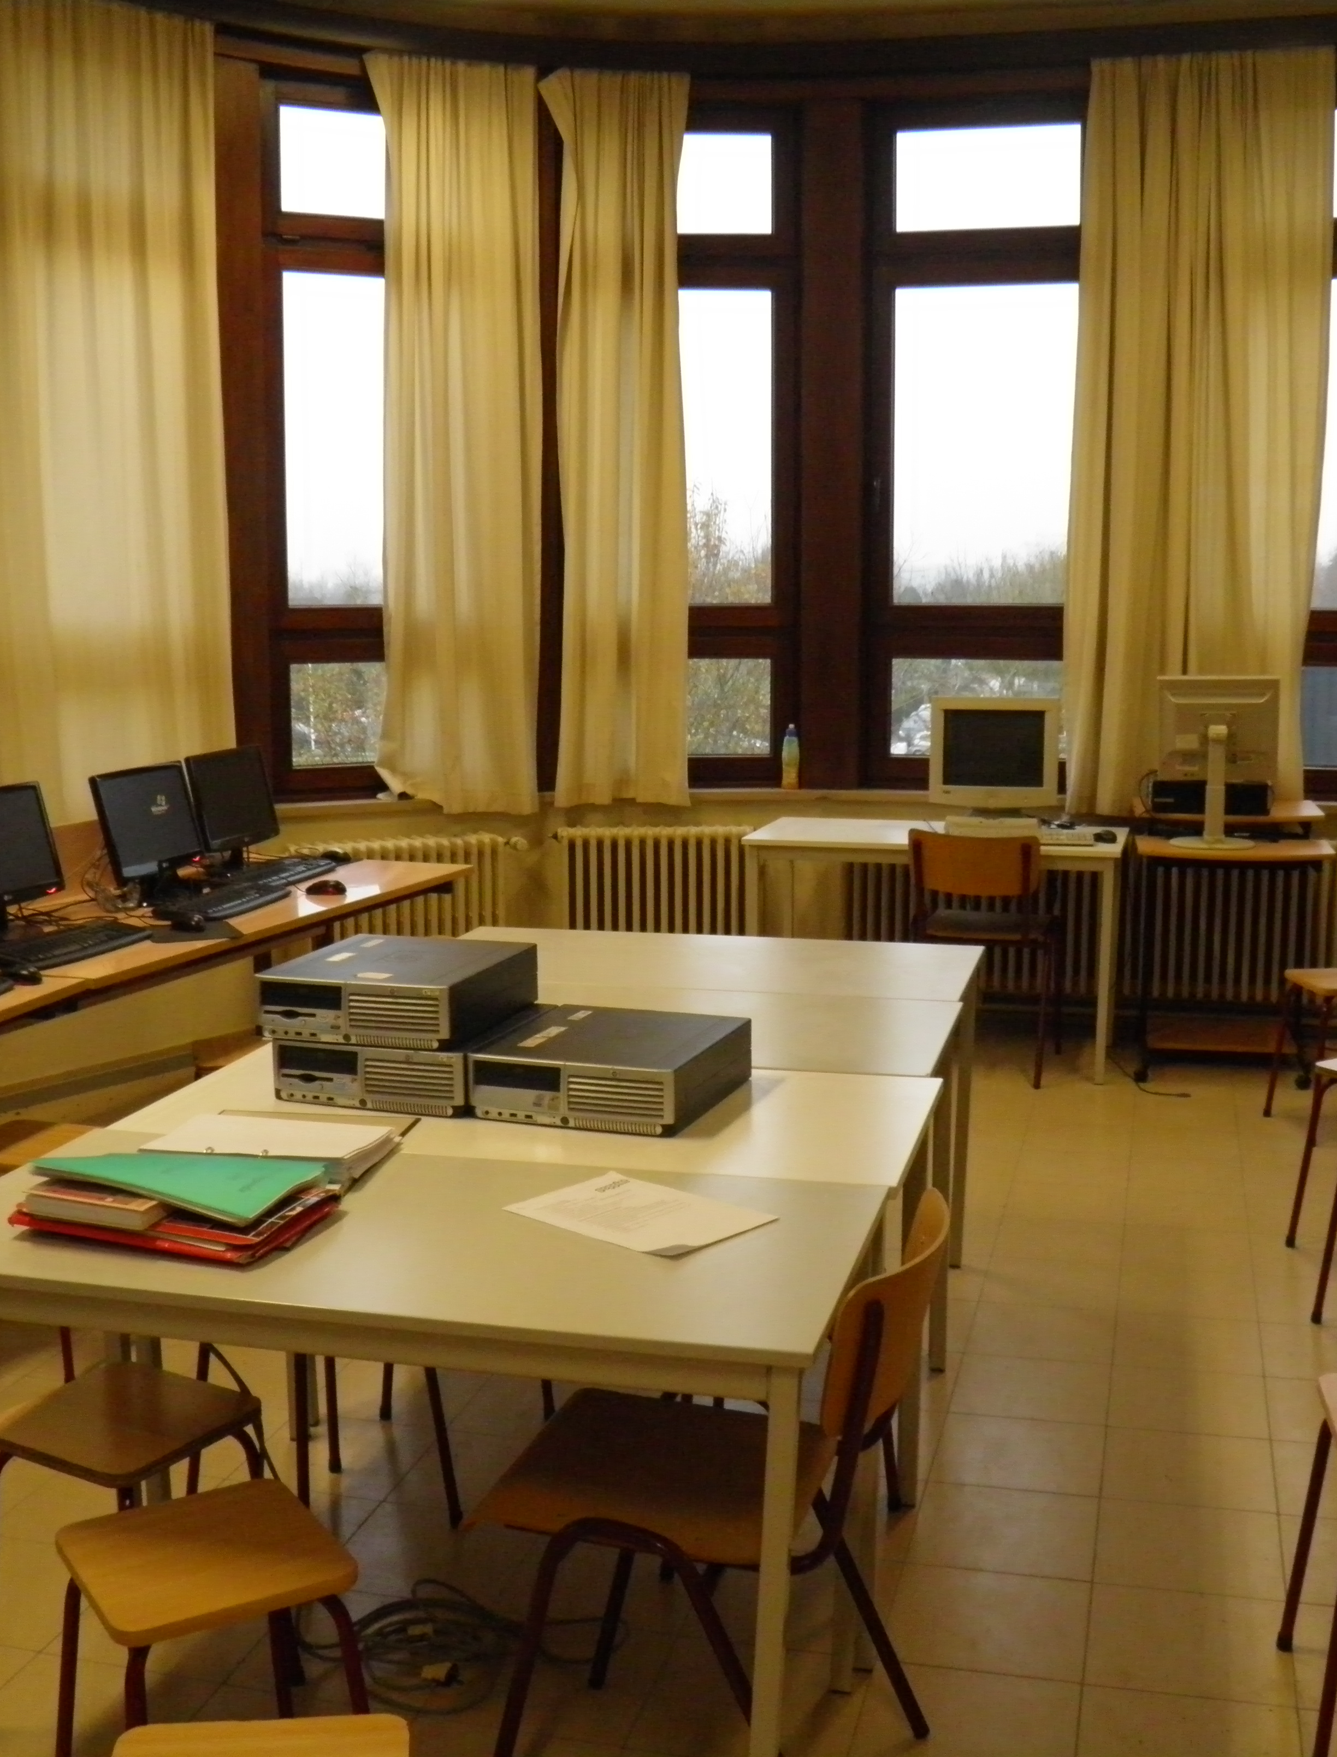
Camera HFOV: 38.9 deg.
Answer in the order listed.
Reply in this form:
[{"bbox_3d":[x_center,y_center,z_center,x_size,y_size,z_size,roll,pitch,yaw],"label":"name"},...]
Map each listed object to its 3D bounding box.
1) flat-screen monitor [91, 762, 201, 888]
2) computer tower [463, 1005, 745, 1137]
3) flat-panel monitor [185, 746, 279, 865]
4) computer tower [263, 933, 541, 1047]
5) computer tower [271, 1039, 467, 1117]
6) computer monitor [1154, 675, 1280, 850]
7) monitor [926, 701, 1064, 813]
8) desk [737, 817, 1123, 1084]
[{"bbox_3d":[-1.383,-0.118,5.068,0.190,0.365,0.440,2,9,18],"label":"flat-screen monitor"},{"bbox_3d":[-0.087,0.306,3.076,0.338,0.100,0.379,3,9,20],"label":"computer tower"},{"bbox_3d":[-1.279,-0.192,5.576,0.170,0.365,0.440,3,9,16],"label":"flat-panel monitor"},{"bbox_3d":[-0.447,0.186,3.193,0.338,0.100,0.379,2,9,17],"label":"computer tower"},{"bbox_3d":[-0.415,0.290,3.178,0.338,0.100,0.379,3,9,19],"label":"computer tower"},{"bbox_3d":[1.837,-0.391,6.322,0.410,0.545,0.230,1,9,7],"label":"computer monitor"},{"bbox_3d":[1.099,-0.382,6.295,0.420,0.445,0.420,2,9,14],"label":"monitor"},{"bbox_3d":[0.924,0.225,6.509,1.210,0.766,0.620,3,9,15],"label":"desk"}]

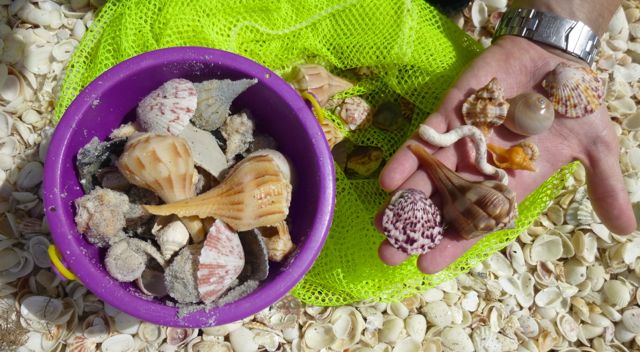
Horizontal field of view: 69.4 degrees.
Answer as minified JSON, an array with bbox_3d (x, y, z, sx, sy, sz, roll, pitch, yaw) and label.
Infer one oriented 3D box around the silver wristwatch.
[{"bbox_3d":[0.181,-0.114,0.368,0.072,0.055,0.038,15,95,0],"label":"silver wristwatch"}]

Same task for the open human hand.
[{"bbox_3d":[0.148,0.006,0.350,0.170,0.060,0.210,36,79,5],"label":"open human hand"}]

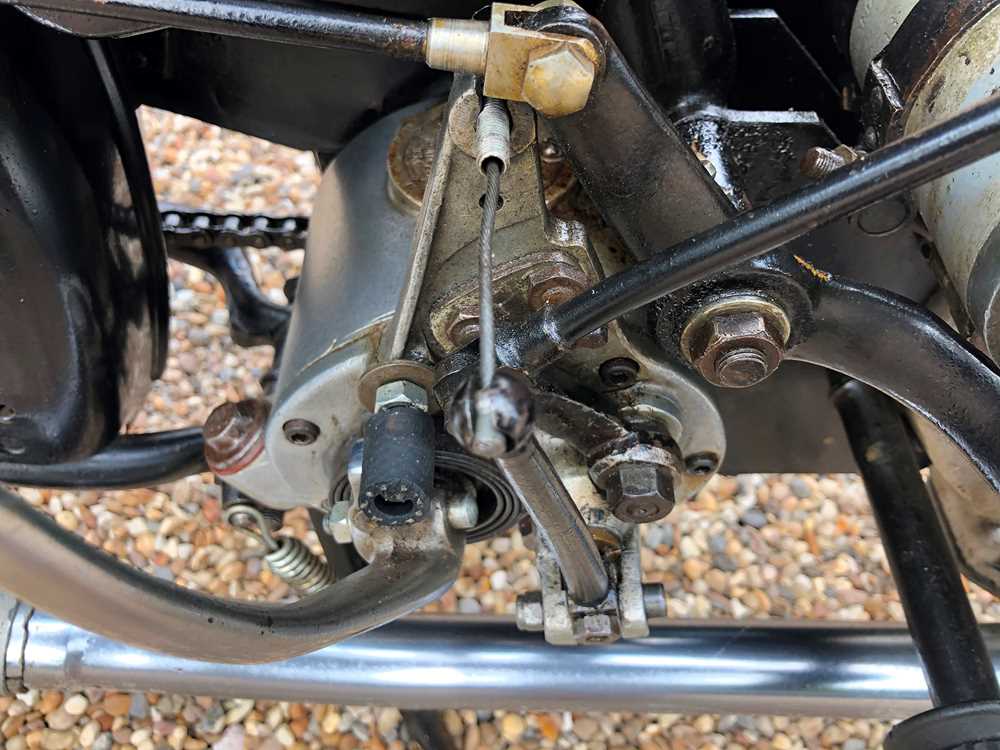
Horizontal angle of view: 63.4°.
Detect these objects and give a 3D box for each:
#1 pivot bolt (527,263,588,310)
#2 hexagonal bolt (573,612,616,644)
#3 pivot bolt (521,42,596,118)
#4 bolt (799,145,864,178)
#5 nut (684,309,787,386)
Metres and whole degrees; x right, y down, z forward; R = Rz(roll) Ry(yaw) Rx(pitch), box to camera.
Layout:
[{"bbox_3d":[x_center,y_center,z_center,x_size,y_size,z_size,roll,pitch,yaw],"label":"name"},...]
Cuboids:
[{"bbox_3d":[0.015,-0.022,0.205,0.015,0.017,0.006,0,53,0],"label":"pivot bolt"},{"bbox_3d":[0.030,0.077,0.247,0.015,0.013,0.006,0,53,0],"label":"hexagonal bolt"},{"bbox_3d":[0.012,-0.063,0.172,0.014,0.016,0.005,5,53,-6],"label":"pivot bolt"},{"bbox_3d":[0.097,-0.060,0.235,0.018,0.011,0.011,16,52,-14],"label":"bolt"},{"bbox_3d":[0.064,-0.007,0.216,0.024,0.020,0.011,0,53,0],"label":"nut"}]

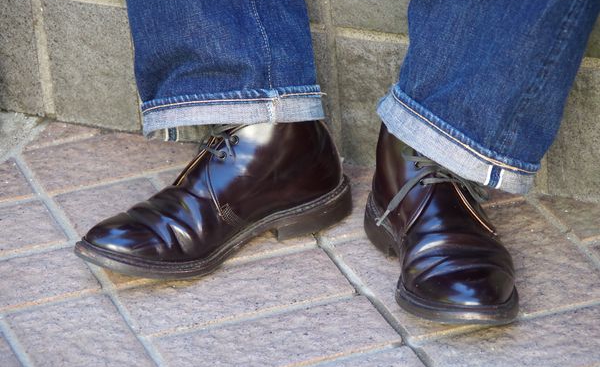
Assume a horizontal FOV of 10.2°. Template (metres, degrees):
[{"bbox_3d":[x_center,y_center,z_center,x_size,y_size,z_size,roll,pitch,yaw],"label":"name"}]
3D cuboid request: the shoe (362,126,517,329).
[{"bbox_3d":[0.128,0.027,3.166,0.111,0.136,0.296,-9,27,-12],"label":"shoe"}]

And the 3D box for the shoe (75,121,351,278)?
[{"bbox_3d":[-0.087,-0.005,3.253,0.296,0.136,0.111,-16,29,-24],"label":"shoe"}]

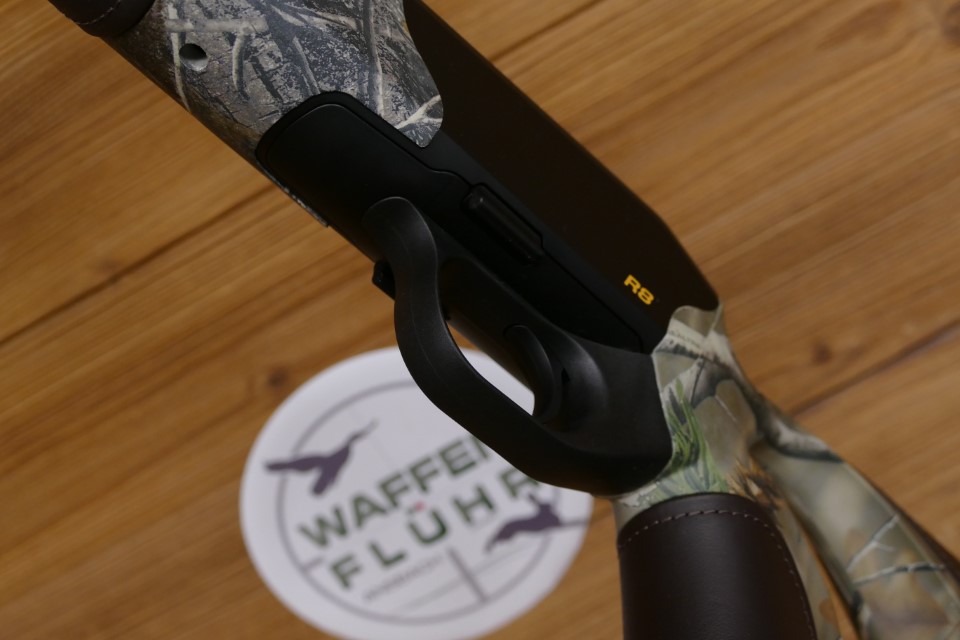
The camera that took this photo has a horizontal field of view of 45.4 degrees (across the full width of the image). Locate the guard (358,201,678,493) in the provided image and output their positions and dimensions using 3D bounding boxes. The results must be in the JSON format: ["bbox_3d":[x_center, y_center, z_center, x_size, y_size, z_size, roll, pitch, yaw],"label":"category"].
[{"bbox_3d":[0.009,0.012,0.320,0.108,0.043,0.029,40,133,-14],"label":"guard"}]

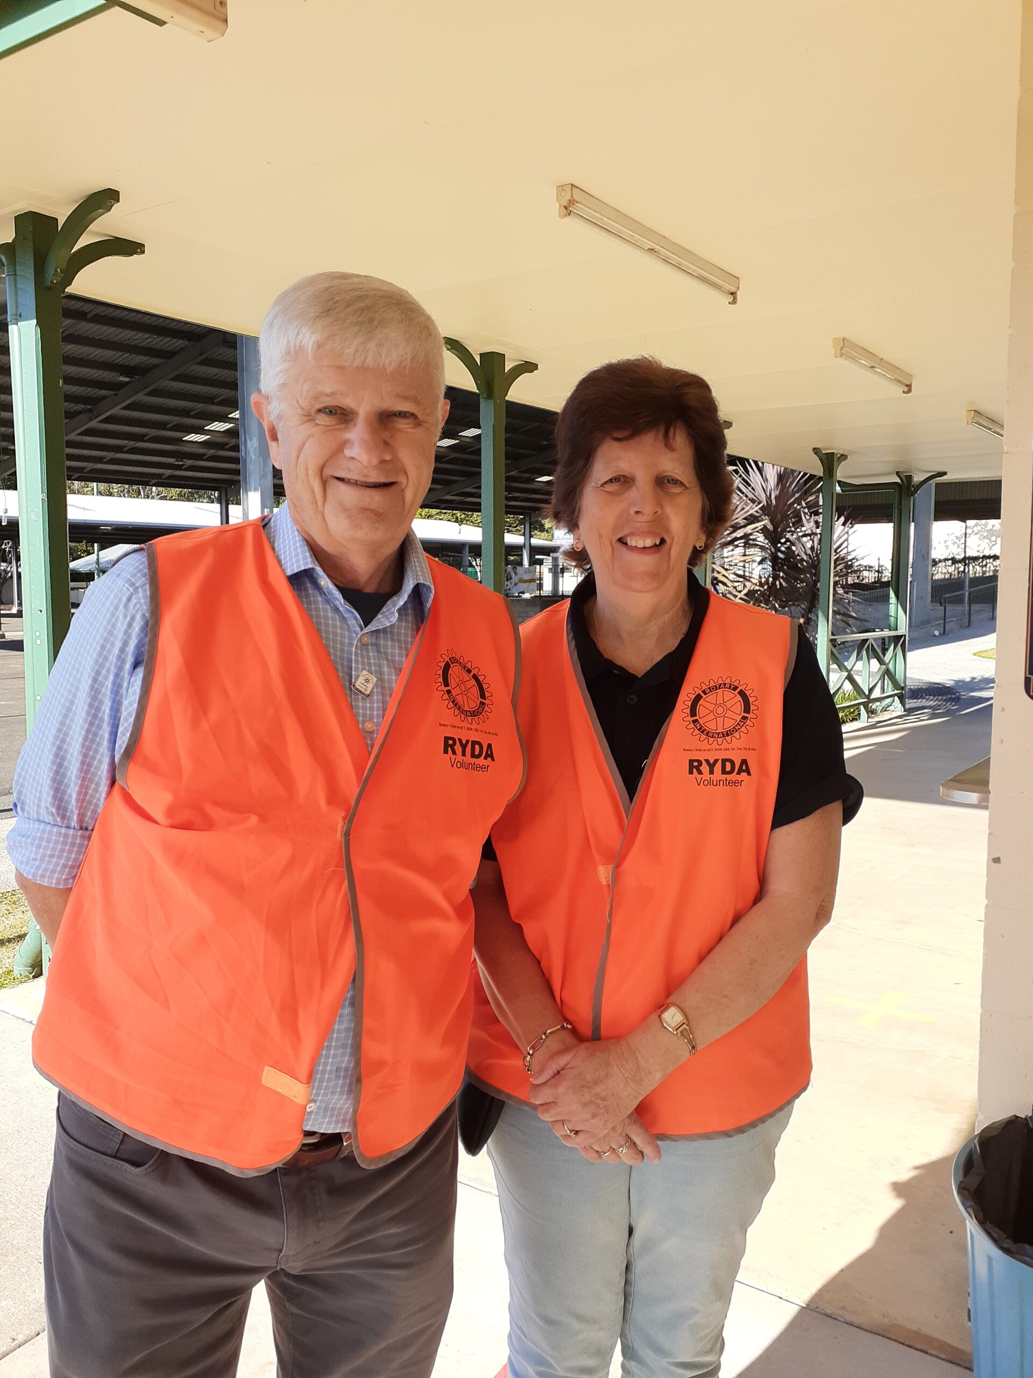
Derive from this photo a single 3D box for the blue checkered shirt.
[{"bbox_3d":[-0.250,0.122,1.170,0.560,0.640,0.330,-3,6,-28],"label":"blue checkered shirt"}]

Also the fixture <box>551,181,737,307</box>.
[{"bbox_3d":[0.518,-1.573,3.881,0.052,0.100,1.230,4,7,36],"label":"fixture"}]

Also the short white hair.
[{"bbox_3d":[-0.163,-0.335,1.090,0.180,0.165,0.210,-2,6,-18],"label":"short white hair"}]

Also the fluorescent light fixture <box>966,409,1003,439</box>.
[{"bbox_3d":[3.587,-1.967,8.123,0.052,0.100,1.230,4,7,36],"label":"fluorescent light fixture"}]

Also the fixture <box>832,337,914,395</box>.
[{"bbox_3d":[1.981,-1.762,5.910,0.052,0.100,1.230,4,7,36],"label":"fixture"}]

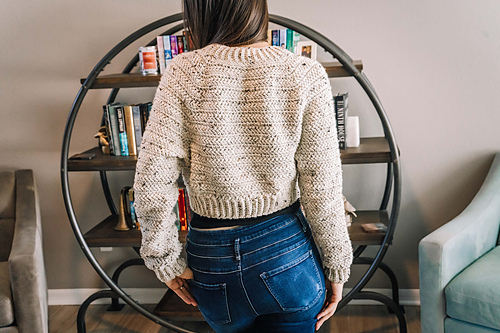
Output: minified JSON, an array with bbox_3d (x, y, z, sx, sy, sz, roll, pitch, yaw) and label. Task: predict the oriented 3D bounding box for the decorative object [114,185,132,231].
[{"bbox_3d":[-0.626,0.202,2.991,0.108,0.223,0.085,-2,12,10],"label":"decorative object"}]

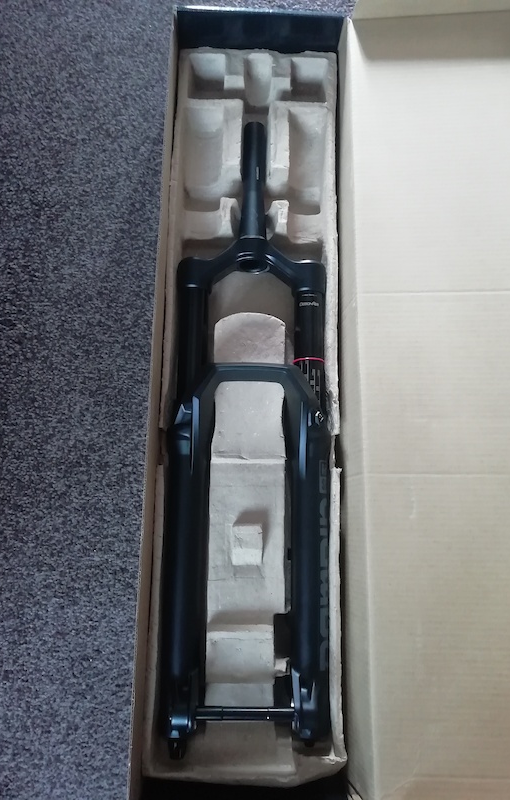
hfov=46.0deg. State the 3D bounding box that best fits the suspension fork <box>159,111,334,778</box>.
[{"bbox_3d":[-0.007,0.002,0.765,0.196,0.105,0.825,1,78,-1],"label":"suspension fork"}]

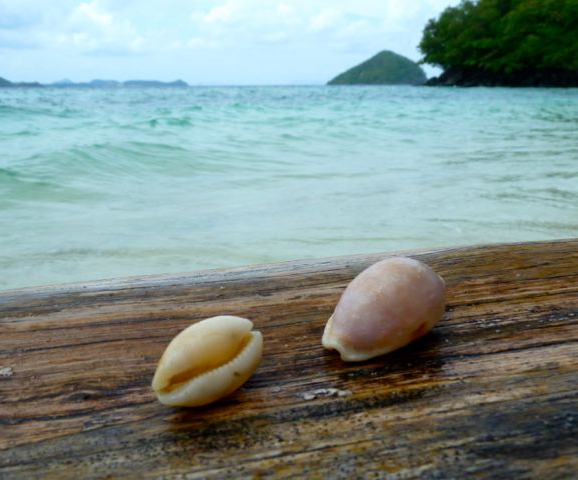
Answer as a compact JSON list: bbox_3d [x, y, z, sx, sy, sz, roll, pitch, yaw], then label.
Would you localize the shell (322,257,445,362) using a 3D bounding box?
[{"bbox_3d":[0.029,0.020,0.136,0.042,0.024,0.026,-28,28,-34],"label":"shell"}]

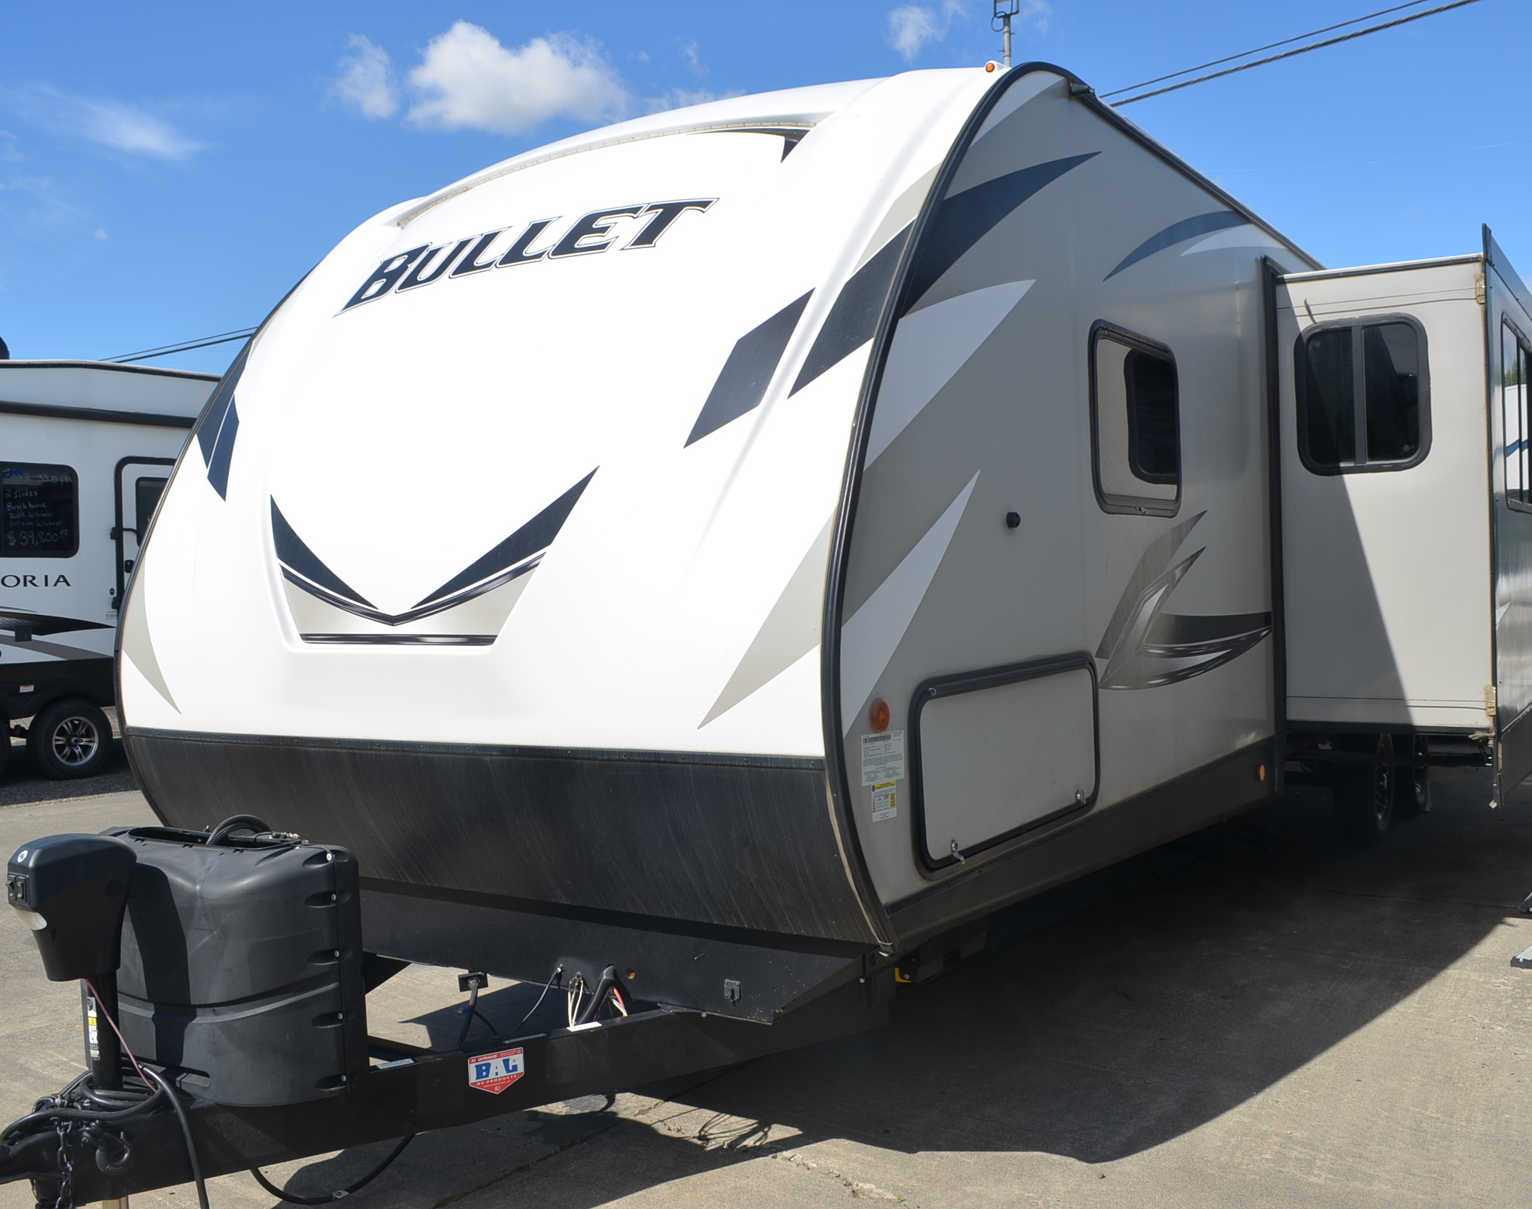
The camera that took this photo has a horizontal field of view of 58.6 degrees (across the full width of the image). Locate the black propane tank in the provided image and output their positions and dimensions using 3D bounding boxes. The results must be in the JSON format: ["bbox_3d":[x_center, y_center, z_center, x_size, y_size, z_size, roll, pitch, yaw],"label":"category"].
[{"bbox_3d":[-1.168,0.737,2.925,0.670,0.485,0.360,-2,1,34],"label":"black propane tank"}]

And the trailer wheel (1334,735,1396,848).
[{"bbox_3d":[3.248,0.915,7.425,0.210,0.670,0.670,-2,1,34],"label":"trailer wheel"}]

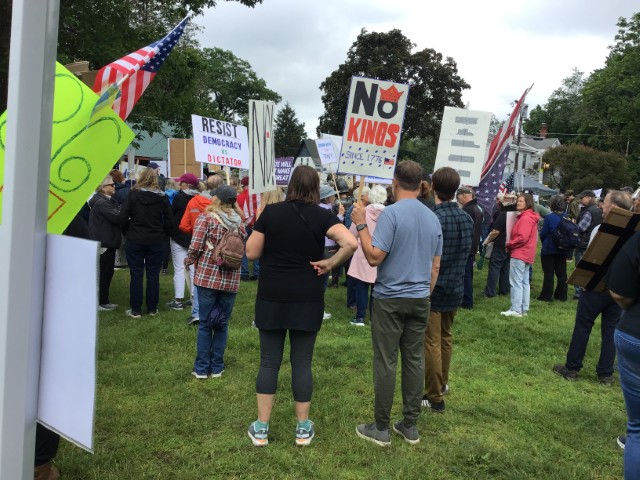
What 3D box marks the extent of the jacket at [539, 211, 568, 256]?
[{"bbox_3d":[3.695,-0.095,9.050,0.470,0.690,0.330,-2,7,-45],"label":"jacket"}]

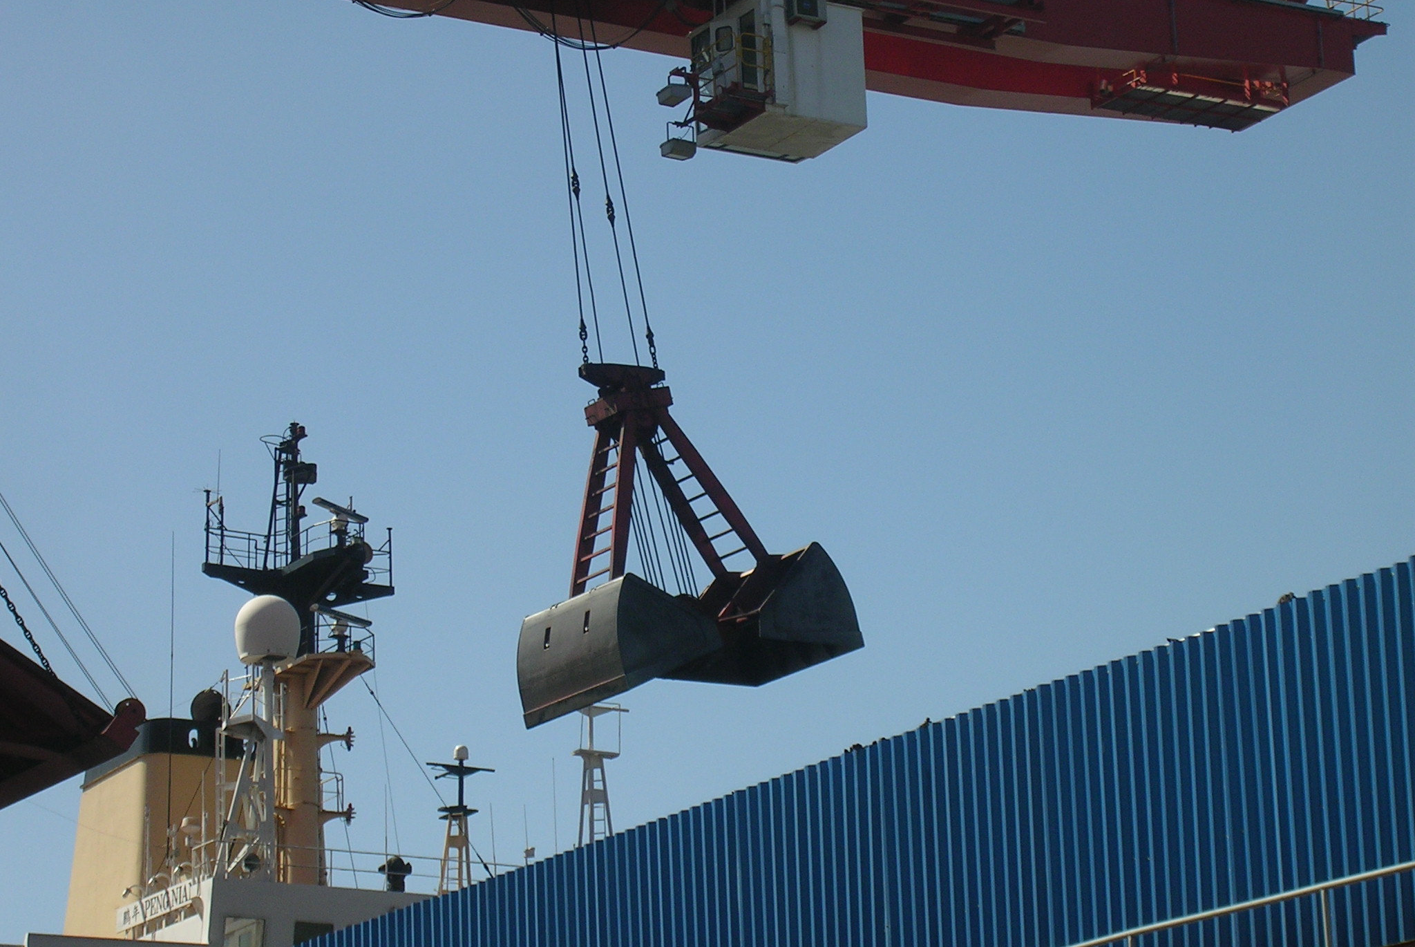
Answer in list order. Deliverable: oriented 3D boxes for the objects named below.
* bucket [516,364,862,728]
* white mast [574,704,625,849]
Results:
[{"bbox_3d":[-1.074,1.071,98.438,5.880,7.056,4.410,-9,-8,-32],"label":"bucket"},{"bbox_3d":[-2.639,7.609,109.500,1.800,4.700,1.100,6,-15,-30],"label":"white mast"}]

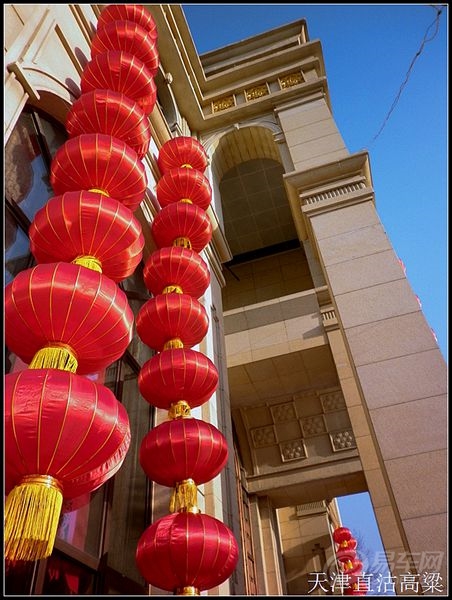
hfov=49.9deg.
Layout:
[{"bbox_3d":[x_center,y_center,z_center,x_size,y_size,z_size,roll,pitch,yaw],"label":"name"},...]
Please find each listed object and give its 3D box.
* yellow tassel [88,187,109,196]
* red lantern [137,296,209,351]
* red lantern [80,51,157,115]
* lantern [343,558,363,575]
[{"bbox_3d":[-1.026,-0.744,3.835,0.224,0.216,0.224,-15,-44,10],"label":"yellow tassel"},{"bbox_3d":[-0.460,0.214,4.240,0.620,0.409,0.620,-3,-43,-3],"label":"red lantern"},{"bbox_3d":[-1.136,-2.218,5.195,0.800,0.568,0.800,-3,-43,-3],"label":"red lantern"},{"bbox_3d":[4.974,10.458,19.040,0.800,0.568,0.800,-15,-44,10],"label":"lantern"}]

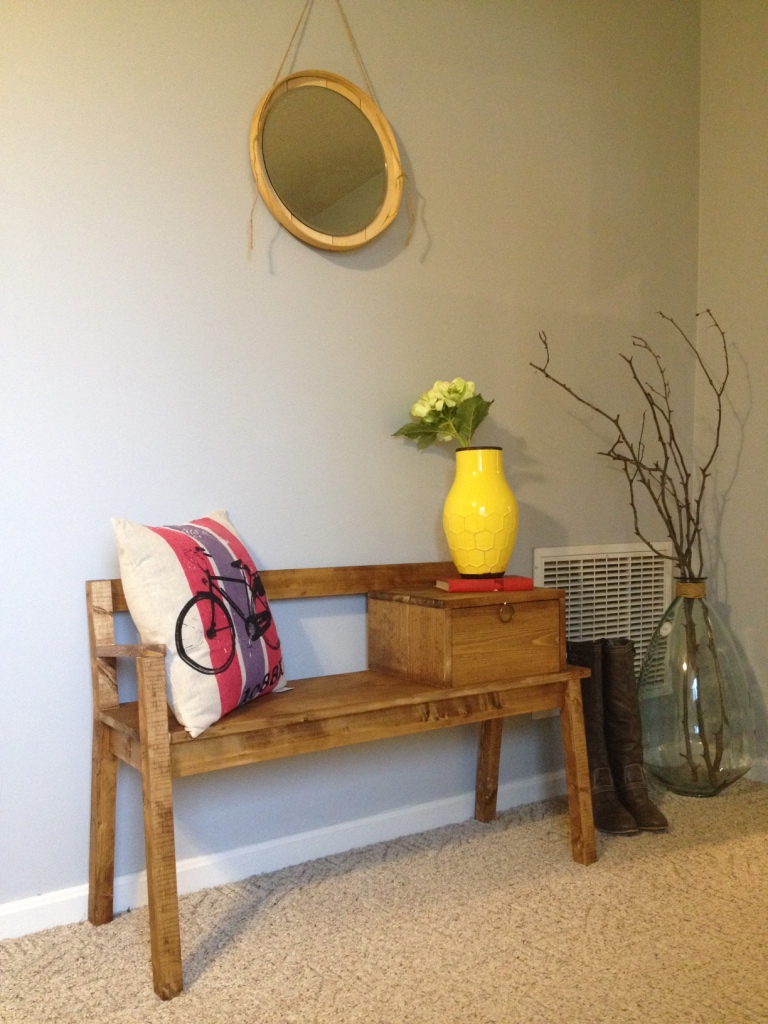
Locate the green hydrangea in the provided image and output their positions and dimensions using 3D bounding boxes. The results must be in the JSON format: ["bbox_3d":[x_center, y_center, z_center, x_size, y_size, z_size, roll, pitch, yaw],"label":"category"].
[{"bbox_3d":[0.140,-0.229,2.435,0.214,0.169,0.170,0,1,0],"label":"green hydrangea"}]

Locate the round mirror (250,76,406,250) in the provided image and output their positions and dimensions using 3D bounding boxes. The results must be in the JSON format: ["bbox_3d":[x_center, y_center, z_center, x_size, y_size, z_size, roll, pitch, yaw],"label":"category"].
[{"bbox_3d":[-0.129,-0.820,2.421,0.403,0.403,0.047,-1,2,-37],"label":"round mirror"}]

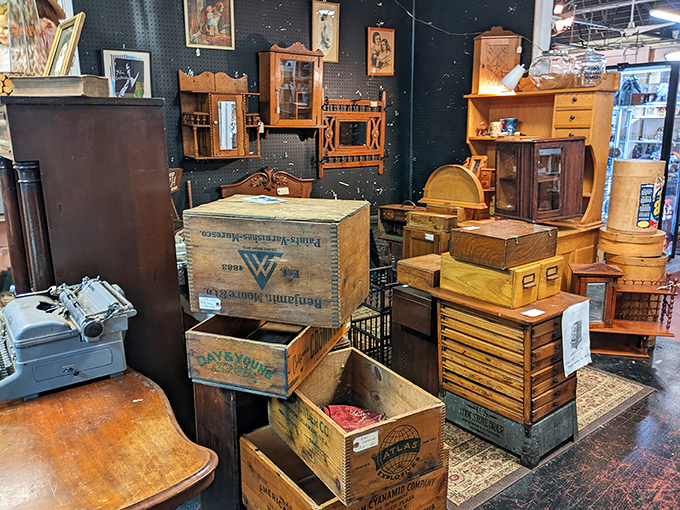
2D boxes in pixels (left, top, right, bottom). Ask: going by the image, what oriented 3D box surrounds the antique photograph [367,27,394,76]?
[{"bbox_3d":[0.343,-1.690,4.430,0.297,0.375,0.020,-11,17,-36],"label":"antique photograph"}]

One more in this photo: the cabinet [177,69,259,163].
[{"bbox_3d":[-0.797,-0.945,3.592,0.500,0.570,0.180,-11,17,-36],"label":"cabinet"}]

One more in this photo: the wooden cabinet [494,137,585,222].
[{"bbox_3d":[1.292,-0.504,3.438,0.475,0.490,0.320,-9,16,-31],"label":"wooden cabinet"}]

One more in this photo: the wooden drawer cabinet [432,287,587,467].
[{"bbox_3d":[0.763,0.502,2.446,0.395,0.660,0.570,-11,15,-32],"label":"wooden drawer cabinet"}]

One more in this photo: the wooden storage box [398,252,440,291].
[{"bbox_3d":[0.491,0.098,2.811,0.278,0.112,0.257,-11,17,-38],"label":"wooden storage box"}]

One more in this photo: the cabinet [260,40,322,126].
[{"bbox_3d":[-0.351,-1.215,3.890,0.500,0.637,0.170,-11,17,-36],"label":"cabinet"}]

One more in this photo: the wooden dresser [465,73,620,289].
[{"bbox_3d":[1.195,-0.348,3.736,0.600,1.730,1.060,-11,17,-38],"label":"wooden dresser"}]

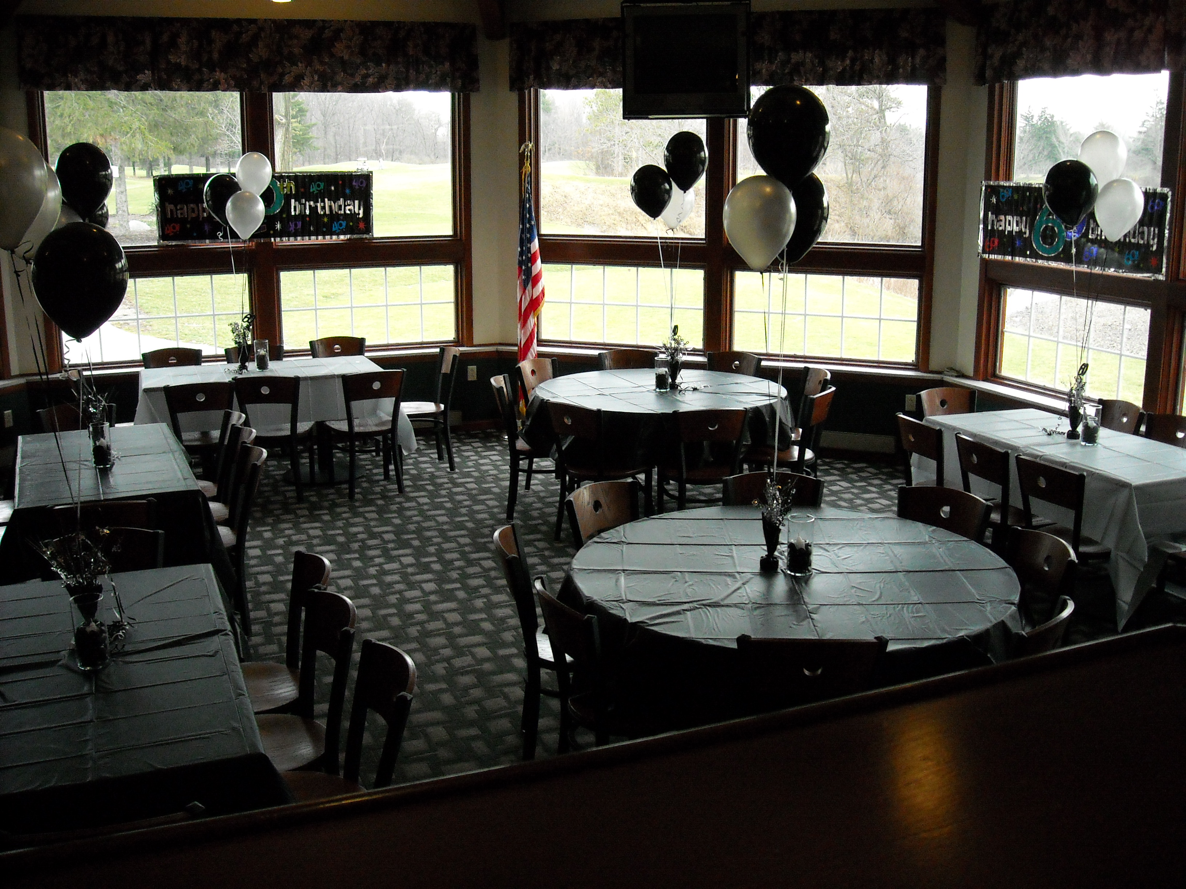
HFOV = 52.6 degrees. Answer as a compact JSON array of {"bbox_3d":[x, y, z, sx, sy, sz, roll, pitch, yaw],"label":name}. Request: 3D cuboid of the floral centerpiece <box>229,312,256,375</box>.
[{"bbox_3d":[-2.357,-0.699,8.070,0.190,0.430,0.190,0,13,0],"label":"floral centerpiece"}]

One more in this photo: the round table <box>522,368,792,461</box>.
[{"bbox_3d":[0.434,0.011,7.664,1.569,0.750,1.569,0,14,0],"label":"round table"}]

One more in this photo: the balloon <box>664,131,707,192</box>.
[{"bbox_3d":[0.549,-1.677,7.104,0.257,0.345,0.257,1,13,4],"label":"balloon"}]

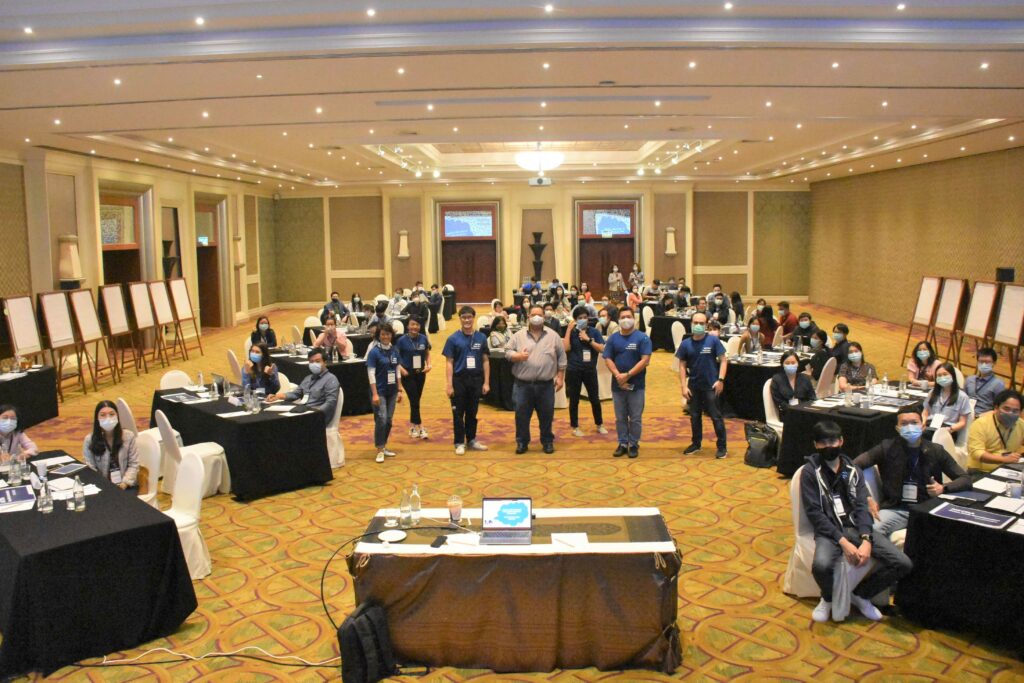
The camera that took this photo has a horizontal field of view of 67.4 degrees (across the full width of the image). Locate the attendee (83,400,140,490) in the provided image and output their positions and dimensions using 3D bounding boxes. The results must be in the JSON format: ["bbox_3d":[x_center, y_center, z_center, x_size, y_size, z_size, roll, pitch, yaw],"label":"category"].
[{"bbox_3d":[-3.265,1.107,6.189,0.550,1.220,0.750,1,8,10],"label":"attendee"}]

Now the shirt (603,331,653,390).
[{"bbox_3d":[1.350,0.225,9.000,0.570,0.710,0.300,1,8,10],"label":"shirt"}]

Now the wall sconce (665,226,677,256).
[{"bbox_3d":[5.832,-3.672,28.262,0.450,1.080,0.220,0,8,2],"label":"wall sconce"}]

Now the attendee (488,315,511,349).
[{"bbox_3d":[-0.130,0.218,12.663,0.520,1.240,0.750,-5,9,-27],"label":"attendee"}]

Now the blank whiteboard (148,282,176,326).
[{"bbox_3d":[-7.166,-0.785,15.710,0.050,0.890,0.660,-11,7,5],"label":"blank whiteboard"}]

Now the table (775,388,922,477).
[{"bbox_3d":[4.000,1.008,8.575,2.200,0.770,0.840,-8,11,-43],"label":"table"}]

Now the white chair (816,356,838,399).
[{"bbox_3d":[4.060,0.648,10.453,0.570,0.940,0.460,8,11,43],"label":"white chair"}]

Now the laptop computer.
[{"bbox_3d":[-0.033,1.092,4.671,0.305,0.205,0.270,0,8,2],"label":"laptop computer"}]

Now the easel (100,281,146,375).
[{"bbox_3d":[-7.454,-0.165,14.305,0.620,1.750,0.670,0,8,4],"label":"easel"}]

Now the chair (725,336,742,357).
[{"bbox_3d":[3.600,0.410,12.000,0.440,0.950,0.540,-7,10,-37],"label":"chair"}]

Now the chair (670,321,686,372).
[{"bbox_3d":[3.200,0.100,14.300,0.540,0.950,0.440,5,10,36],"label":"chair"}]

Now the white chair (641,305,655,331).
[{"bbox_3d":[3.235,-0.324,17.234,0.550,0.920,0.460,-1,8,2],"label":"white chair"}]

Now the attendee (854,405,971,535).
[{"bbox_3d":[2.900,1.112,5.598,0.760,1.270,0.760,1,8,12],"label":"attendee"}]

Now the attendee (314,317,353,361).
[{"bbox_3d":[-2.830,0.254,12.012,0.540,1.270,0.750,3,9,17],"label":"attendee"}]

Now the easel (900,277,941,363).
[{"bbox_3d":[7.700,-0.337,14.134,0.620,1.740,0.680,-1,8,1],"label":"easel"}]

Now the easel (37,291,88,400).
[{"bbox_3d":[-7.540,0.072,12.584,0.620,1.740,0.680,0,8,4],"label":"easel"}]

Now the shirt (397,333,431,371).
[{"bbox_3d":[-1.261,0.135,9.834,0.430,0.500,0.250,-3,8,-12],"label":"shirt"}]

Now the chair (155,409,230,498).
[{"bbox_3d":[-3.174,1.082,7.652,0.570,0.920,0.470,-9,11,-44],"label":"chair"}]

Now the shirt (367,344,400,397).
[{"bbox_3d":[-1.479,0.341,8.839,0.390,0.617,0.250,-5,9,-26],"label":"shirt"}]

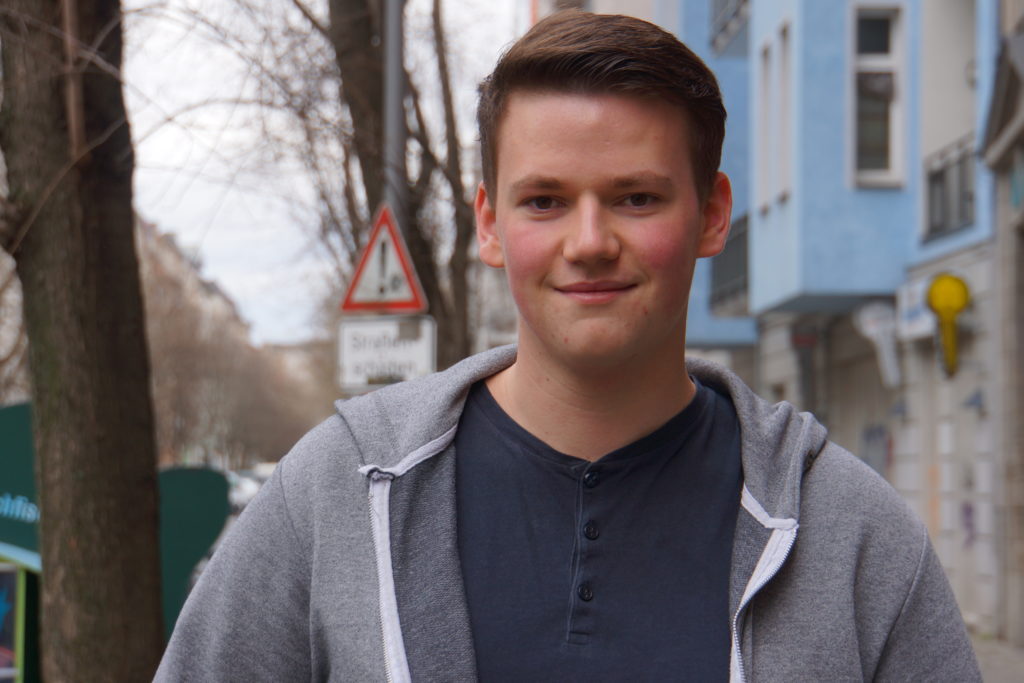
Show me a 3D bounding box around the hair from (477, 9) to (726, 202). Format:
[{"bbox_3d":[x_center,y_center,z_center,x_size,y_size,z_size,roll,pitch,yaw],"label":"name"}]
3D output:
[{"bbox_3d":[0.065,-0.154,1.850,0.180,0.168,0.200,0,-2,5],"label":"hair"}]

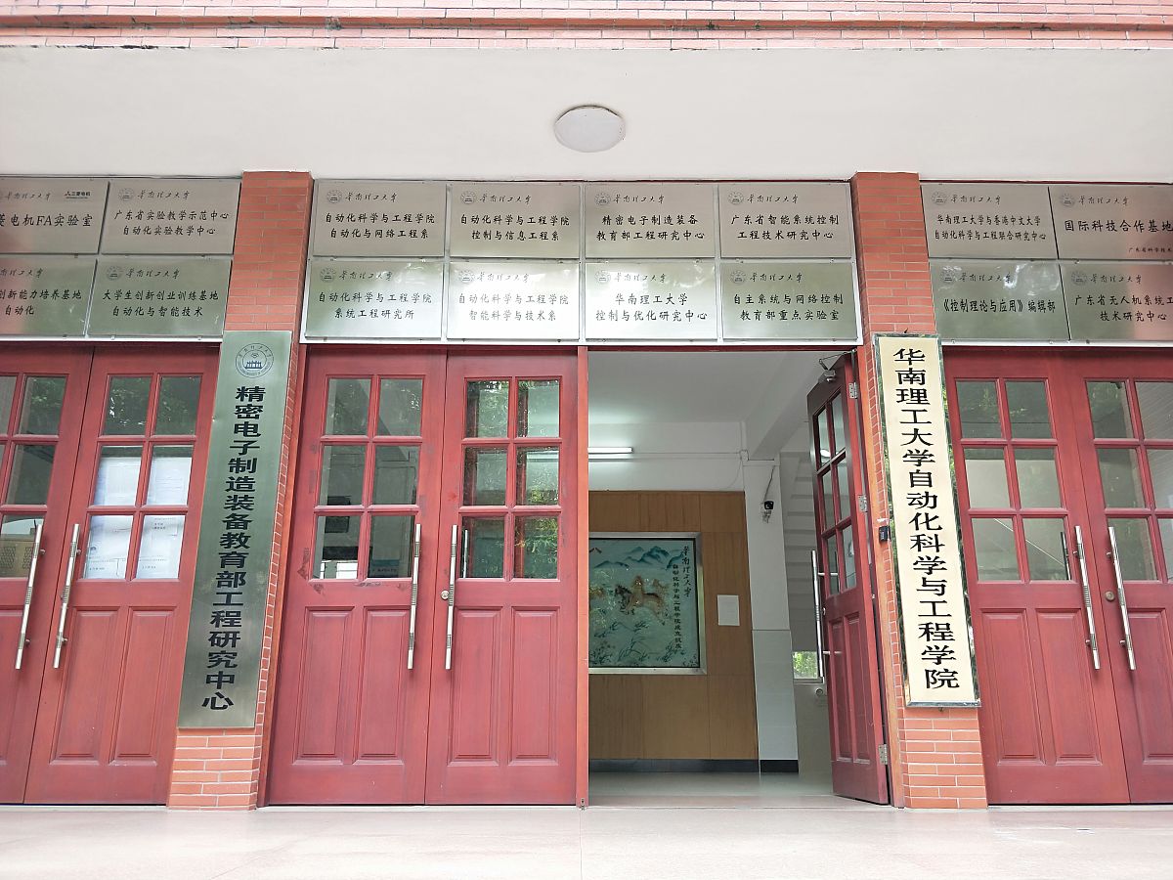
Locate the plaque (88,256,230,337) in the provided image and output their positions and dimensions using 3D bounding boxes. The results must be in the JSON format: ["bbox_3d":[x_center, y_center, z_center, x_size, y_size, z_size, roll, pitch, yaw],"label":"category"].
[{"bbox_3d":[-2.530,-0.846,5.043,0.790,0.493,0.025,0,-15,-1],"label":"plaque"}]

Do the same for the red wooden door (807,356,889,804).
[{"bbox_3d":[1.571,0.817,5.179,0.050,2.547,0.780,0,-15,-1],"label":"red wooden door"}]

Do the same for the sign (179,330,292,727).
[{"bbox_3d":[-1.905,0.430,4.654,0.396,2.184,0.030,0,-15,0],"label":"sign"}]

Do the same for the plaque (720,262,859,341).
[{"bbox_3d":[1.215,-0.829,5.080,0.790,0.493,0.025,0,-15,-1],"label":"plaque"}]

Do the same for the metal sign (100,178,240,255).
[{"bbox_3d":[-2.558,-1.372,5.238,0.814,0.519,0.030,0,-15,0],"label":"metal sign"}]

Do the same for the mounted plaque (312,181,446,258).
[{"bbox_3d":[-1.276,-1.359,5.245,0.813,0.519,0.030,0,-15,0],"label":"mounted plaque"}]

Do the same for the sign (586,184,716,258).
[{"bbox_3d":[0.390,-1.340,5.203,0.790,0.493,0.025,0,-15,-1],"label":"sign"}]

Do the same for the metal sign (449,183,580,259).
[{"bbox_3d":[-0.437,-1.335,5.193,0.790,0.493,0.025,0,-15,-1],"label":"metal sign"}]

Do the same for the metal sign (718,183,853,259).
[{"bbox_3d":[1.235,-1.357,5.267,0.817,0.518,0.030,0,-15,0],"label":"metal sign"}]

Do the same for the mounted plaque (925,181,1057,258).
[{"bbox_3d":[2.480,-1.335,5.224,0.790,0.493,0.025,0,-15,-1],"label":"mounted plaque"}]

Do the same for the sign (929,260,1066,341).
[{"bbox_3d":[2.478,-0.827,5.093,0.790,0.493,0.025,0,-15,-1],"label":"sign"}]

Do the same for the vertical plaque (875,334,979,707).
[{"bbox_3d":[1.860,0.394,4.686,0.378,2.059,0.050,0,-15,0],"label":"vertical plaque"}]

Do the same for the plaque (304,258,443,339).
[{"bbox_3d":[-1.258,-0.836,5.055,0.790,0.493,0.025,0,-15,-1],"label":"plaque"}]

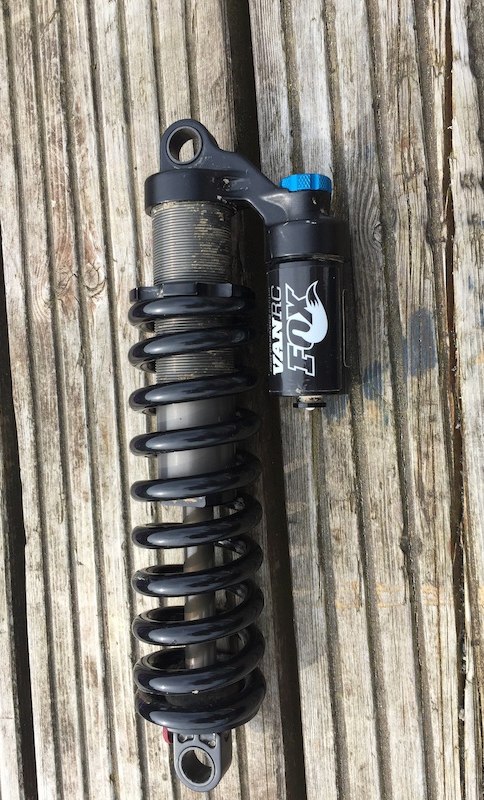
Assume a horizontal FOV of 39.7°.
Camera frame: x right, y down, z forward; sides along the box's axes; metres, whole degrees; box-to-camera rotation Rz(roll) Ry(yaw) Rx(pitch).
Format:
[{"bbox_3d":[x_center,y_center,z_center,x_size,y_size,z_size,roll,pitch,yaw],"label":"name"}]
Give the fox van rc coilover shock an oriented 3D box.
[{"bbox_3d":[-0.001,0.019,0.260,0.088,0.051,0.261,-2,88,19],"label":"fox van rc coilover shock"}]

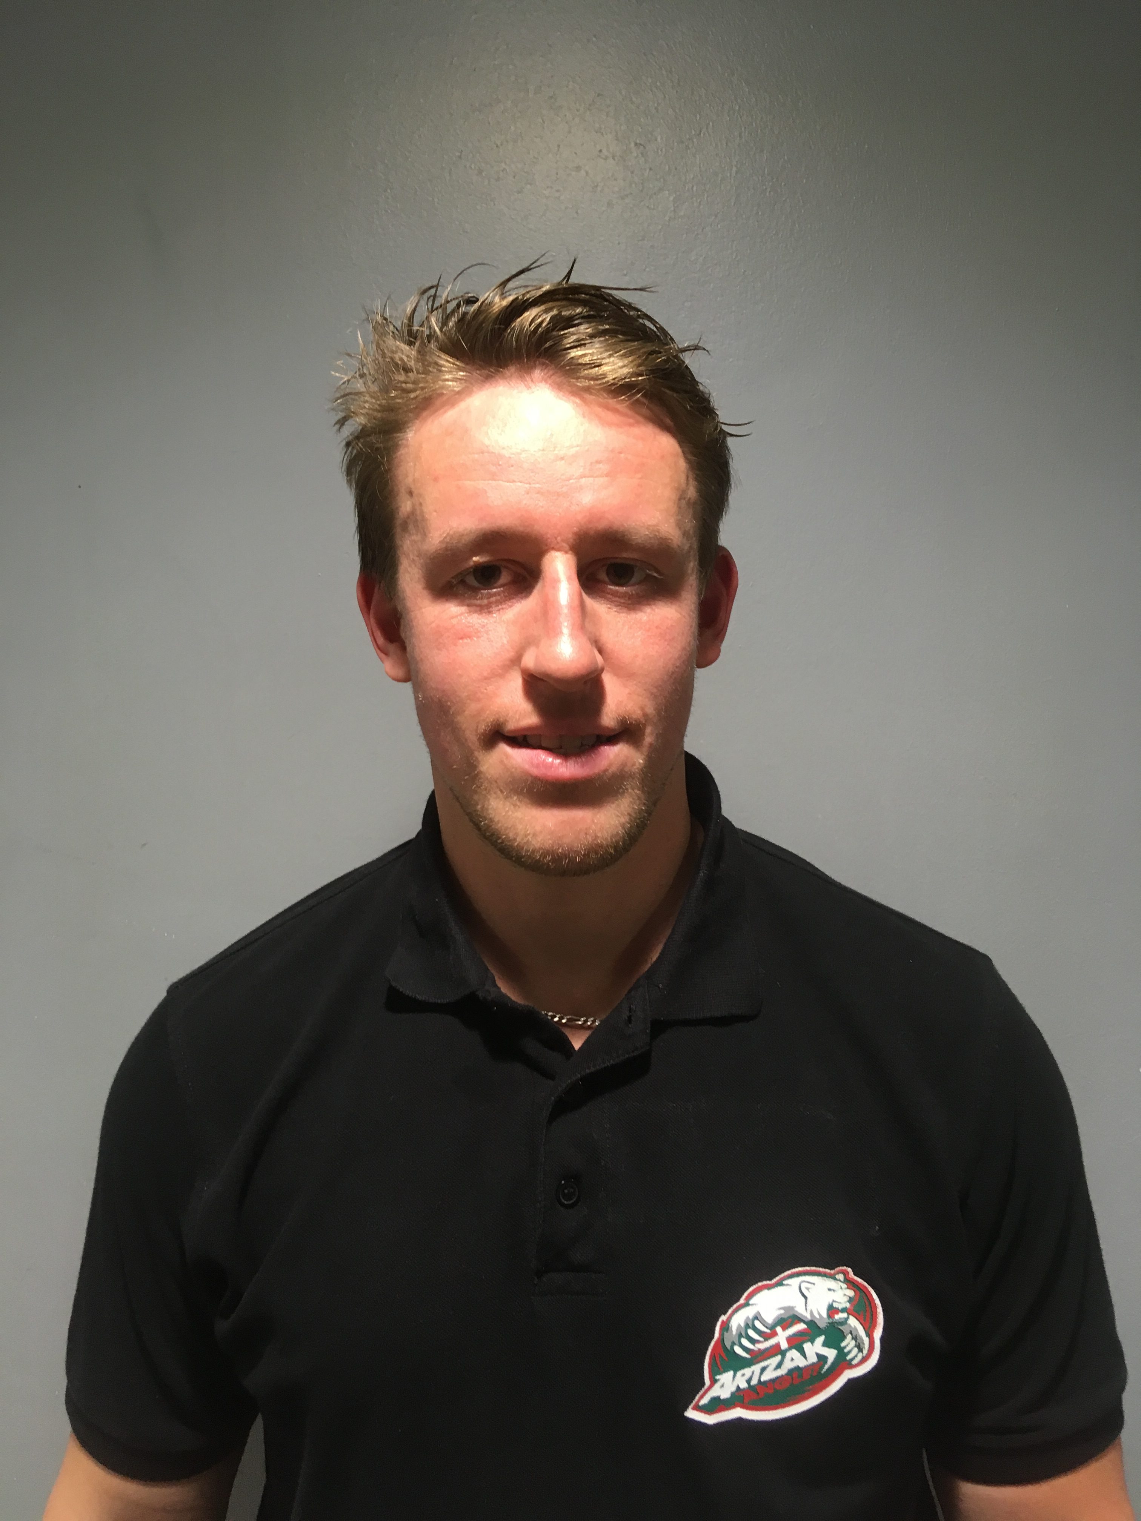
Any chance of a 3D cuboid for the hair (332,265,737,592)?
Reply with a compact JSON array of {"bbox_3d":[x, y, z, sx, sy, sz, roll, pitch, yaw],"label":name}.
[{"bbox_3d":[-0.018,-0.157,0.675,0.205,0.180,0.205,1,7,-4],"label":"hair"}]

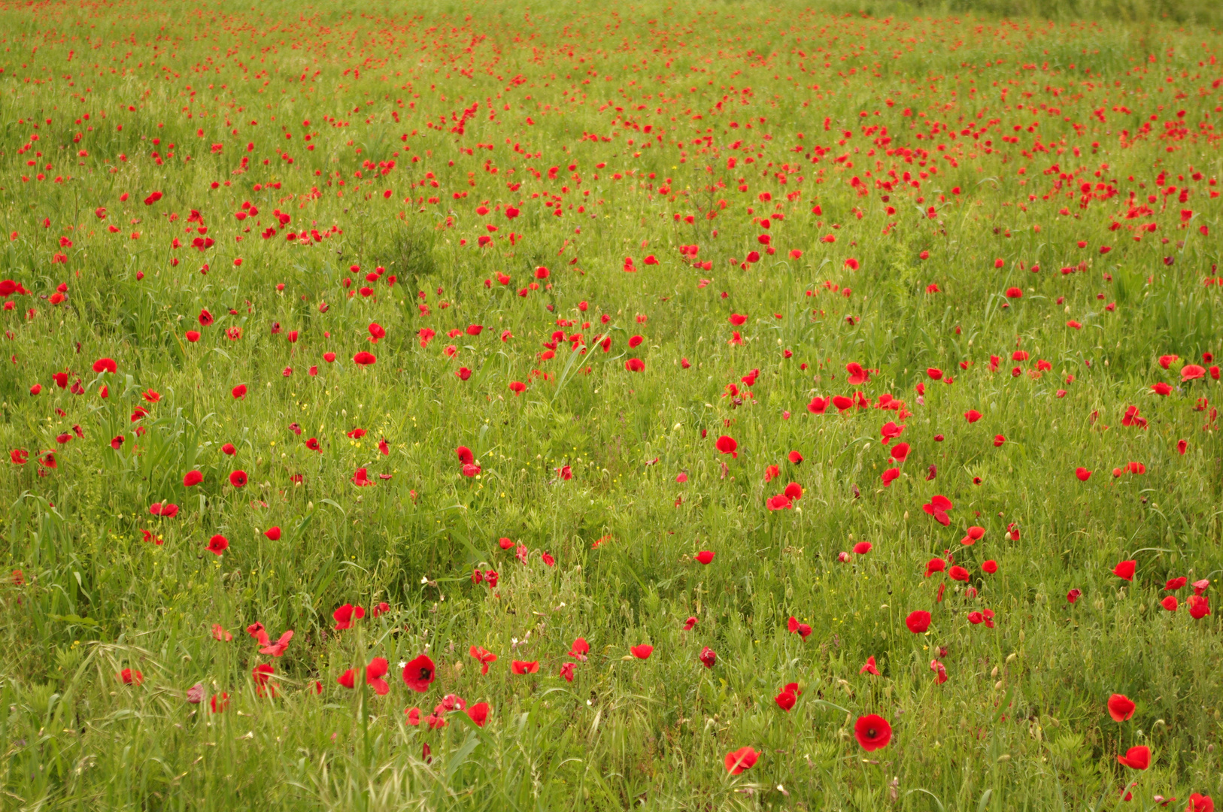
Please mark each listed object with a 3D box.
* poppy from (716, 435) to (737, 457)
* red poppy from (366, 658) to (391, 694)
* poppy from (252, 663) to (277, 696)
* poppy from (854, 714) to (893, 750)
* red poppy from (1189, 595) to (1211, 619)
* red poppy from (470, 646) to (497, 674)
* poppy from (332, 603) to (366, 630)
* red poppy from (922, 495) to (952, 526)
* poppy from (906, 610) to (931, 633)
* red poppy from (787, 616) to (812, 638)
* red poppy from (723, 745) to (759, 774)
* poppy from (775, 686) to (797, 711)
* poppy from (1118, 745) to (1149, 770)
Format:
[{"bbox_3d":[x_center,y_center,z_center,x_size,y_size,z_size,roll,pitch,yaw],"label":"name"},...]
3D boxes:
[{"bbox_3d":[0.268,0.094,6.500,0.049,0.043,0.044,0,11,2],"label":"poppy"},{"bbox_3d":[-0.428,0.489,5.050,0.052,0.066,0.050,-6,12,-31],"label":"red poppy"},{"bbox_3d":[-0.637,0.502,5.100,0.045,0.058,0.048,-1,10,-7],"label":"poppy"},{"bbox_3d":[0.418,0.523,4.450,0.060,0.058,0.030,1,-8,5],"label":"poppy"},{"bbox_3d":[1.147,0.391,5.422,0.041,0.040,0.037,2,11,12],"label":"red poppy"},{"bbox_3d":[-0.242,0.479,5.250,0.051,0.050,0.045,-3,11,-14],"label":"red poppy"},{"bbox_3d":[-0.511,0.408,5.400,0.065,0.049,0.055,-1,10,-5],"label":"poppy"},{"bbox_3d":[0.720,0.229,6.150,0.068,0.066,0.055,1,10,7],"label":"red poppy"},{"bbox_3d":[0.605,0.425,5.500,0.051,0.043,0.048,1,10,6],"label":"poppy"},{"bbox_3d":[0.356,0.419,5.274,0.045,0.036,0.041,5,12,24],"label":"red poppy"},{"bbox_3d":[0.209,0.570,4.482,0.055,0.038,0.050,1,11,3],"label":"red poppy"},{"bbox_3d":[0.302,0.507,4.815,0.038,0.037,0.034,1,11,4],"label":"poppy"},{"bbox_3d":[0.843,0.568,4.497,0.049,0.033,0.044,6,13,30],"label":"poppy"}]

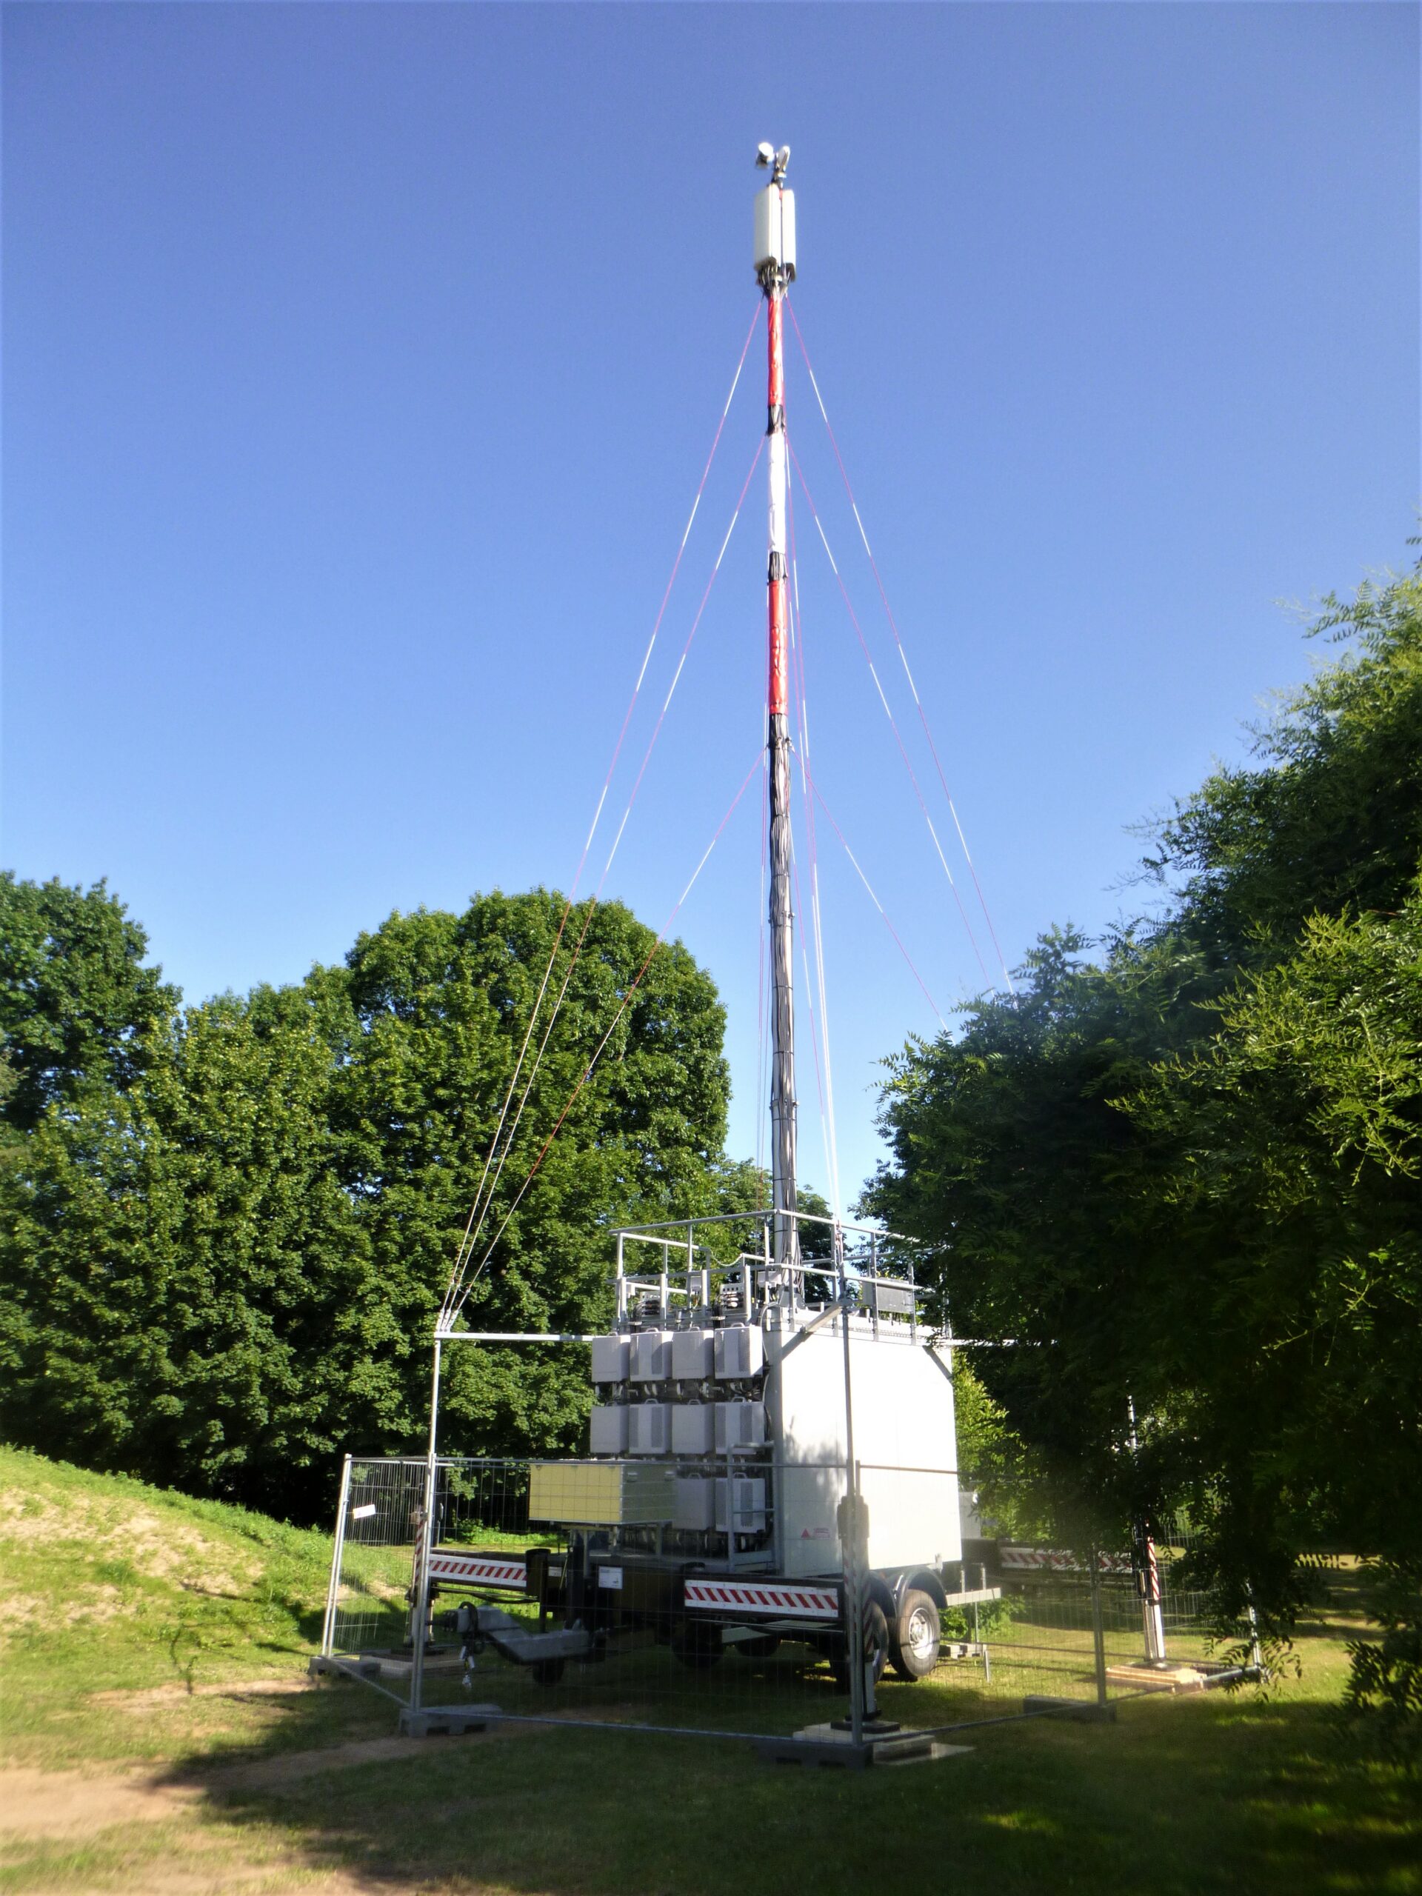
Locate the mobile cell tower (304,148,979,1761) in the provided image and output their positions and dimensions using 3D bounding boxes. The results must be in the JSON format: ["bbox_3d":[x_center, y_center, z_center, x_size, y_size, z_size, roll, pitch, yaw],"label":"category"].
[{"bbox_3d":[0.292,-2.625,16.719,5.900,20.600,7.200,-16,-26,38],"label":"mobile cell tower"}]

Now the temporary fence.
[{"bbox_3d":[0.496,6.302,13.975,7.200,2.150,8.700,-16,-26,38],"label":"temporary fence"}]

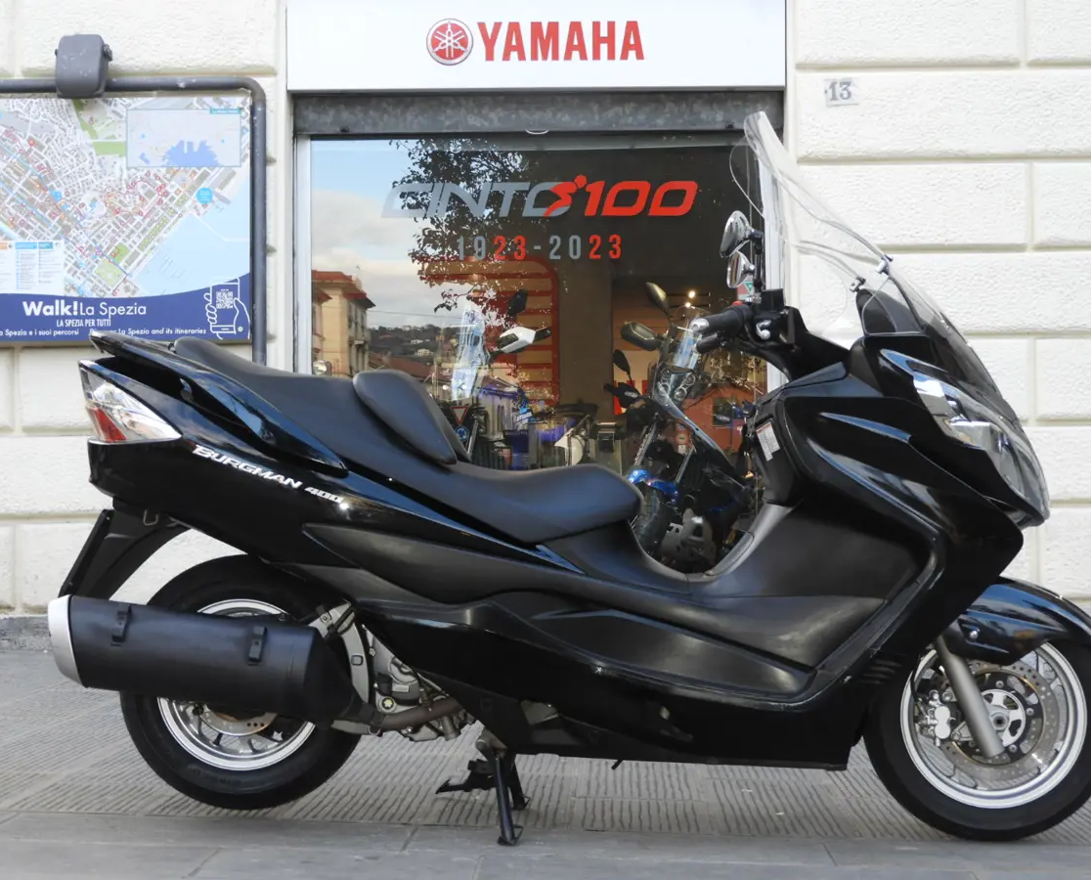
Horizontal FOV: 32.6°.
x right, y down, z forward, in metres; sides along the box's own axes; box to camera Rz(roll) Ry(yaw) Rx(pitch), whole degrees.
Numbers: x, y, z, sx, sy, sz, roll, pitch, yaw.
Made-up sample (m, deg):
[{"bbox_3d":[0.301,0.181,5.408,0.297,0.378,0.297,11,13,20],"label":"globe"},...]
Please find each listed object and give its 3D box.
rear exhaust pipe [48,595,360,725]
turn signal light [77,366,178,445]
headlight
[{"bbox_3d":[-0.701,0.448,3.802,0.620,0.180,0.165,7,1,5],"label":"rear exhaust pipe"},{"bbox_3d":[-0.868,-0.073,3.897,0.205,0.155,0.130,0,0,5],"label":"turn signal light"},{"bbox_3d":[0.854,-0.007,3.771,0.325,0.330,0.220,0,0,5],"label":"headlight"}]

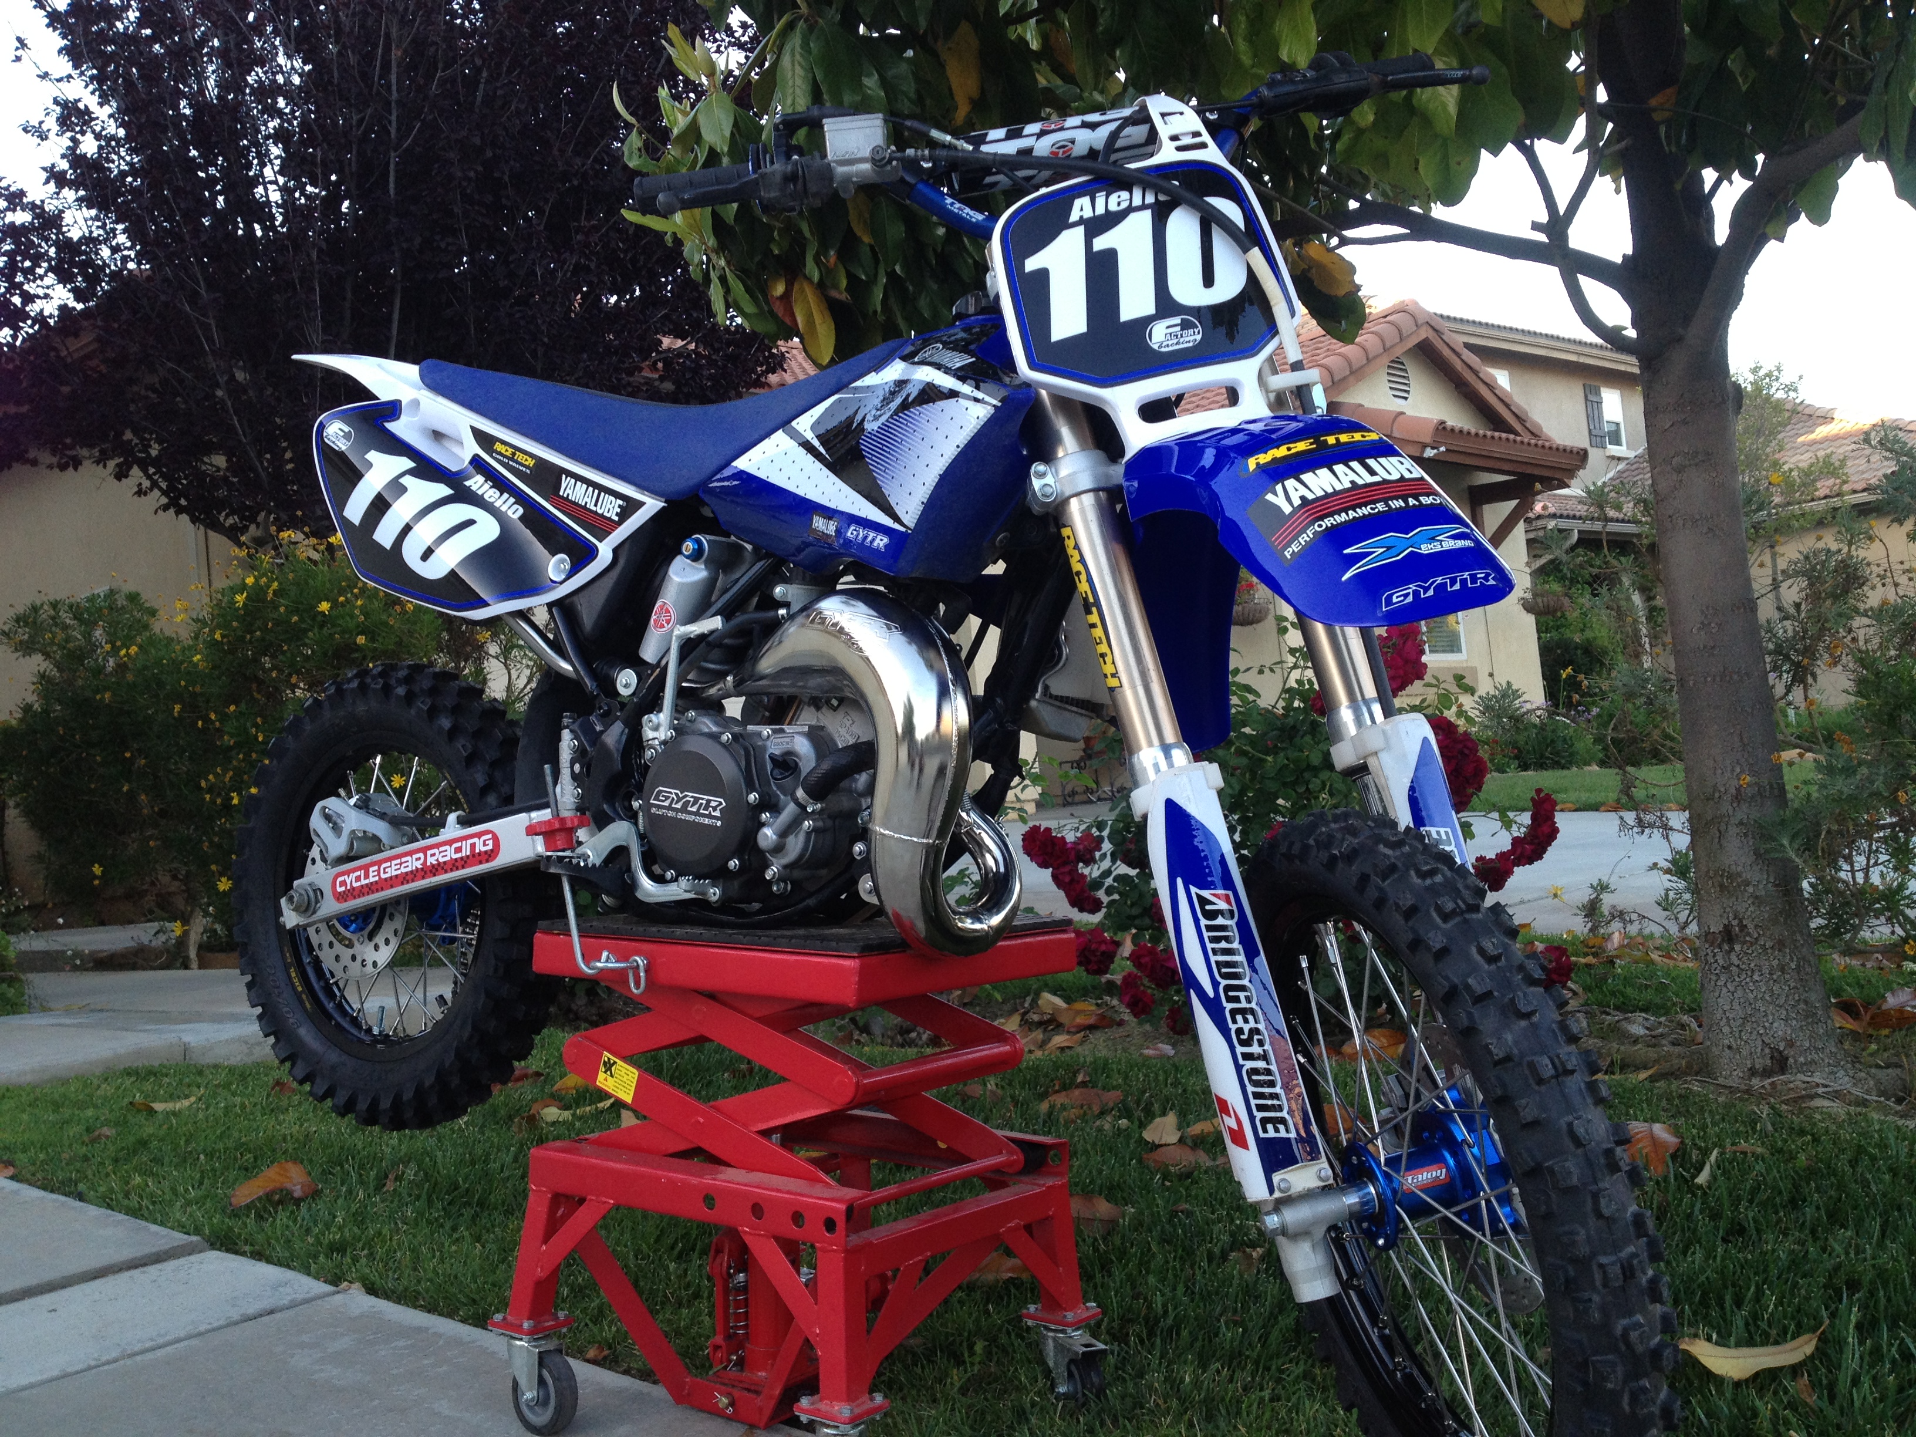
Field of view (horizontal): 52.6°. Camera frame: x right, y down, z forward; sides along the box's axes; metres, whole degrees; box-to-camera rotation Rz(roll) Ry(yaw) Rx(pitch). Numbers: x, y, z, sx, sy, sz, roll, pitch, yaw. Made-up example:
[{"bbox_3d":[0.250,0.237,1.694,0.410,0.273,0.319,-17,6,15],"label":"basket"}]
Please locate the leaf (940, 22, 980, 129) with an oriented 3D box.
[{"bbox_3d":[0.004,-0.931,2.800,0.060,0.150,0.045,-6,-3,0],"label":"leaf"}]

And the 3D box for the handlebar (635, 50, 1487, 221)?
[{"bbox_3d":[0.100,-0.506,1.690,0.765,0.150,0.150,-13,-12,-12],"label":"handlebar"}]

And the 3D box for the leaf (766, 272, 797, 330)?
[{"bbox_3d":[-0.264,-0.624,2.900,0.052,0.090,0.040,-6,-3,0],"label":"leaf"}]

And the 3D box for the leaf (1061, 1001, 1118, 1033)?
[{"bbox_3d":[0.309,0.700,4.550,0.135,0.050,0.090,-2,-2,0],"label":"leaf"}]

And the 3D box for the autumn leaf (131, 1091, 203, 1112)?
[{"bbox_3d":[-1.307,0.635,3.200,0.125,0.028,0.045,-2,-2,-15],"label":"autumn leaf"}]

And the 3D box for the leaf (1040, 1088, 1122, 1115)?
[{"bbox_3d":[0.221,0.681,3.450,0.150,0.035,0.085,-2,-2,0],"label":"leaf"}]

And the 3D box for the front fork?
[{"bbox_3d":[0.257,0.043,1.549,0.240,0.800,0.110,-13,-12,-12],"label":"front fork"}]

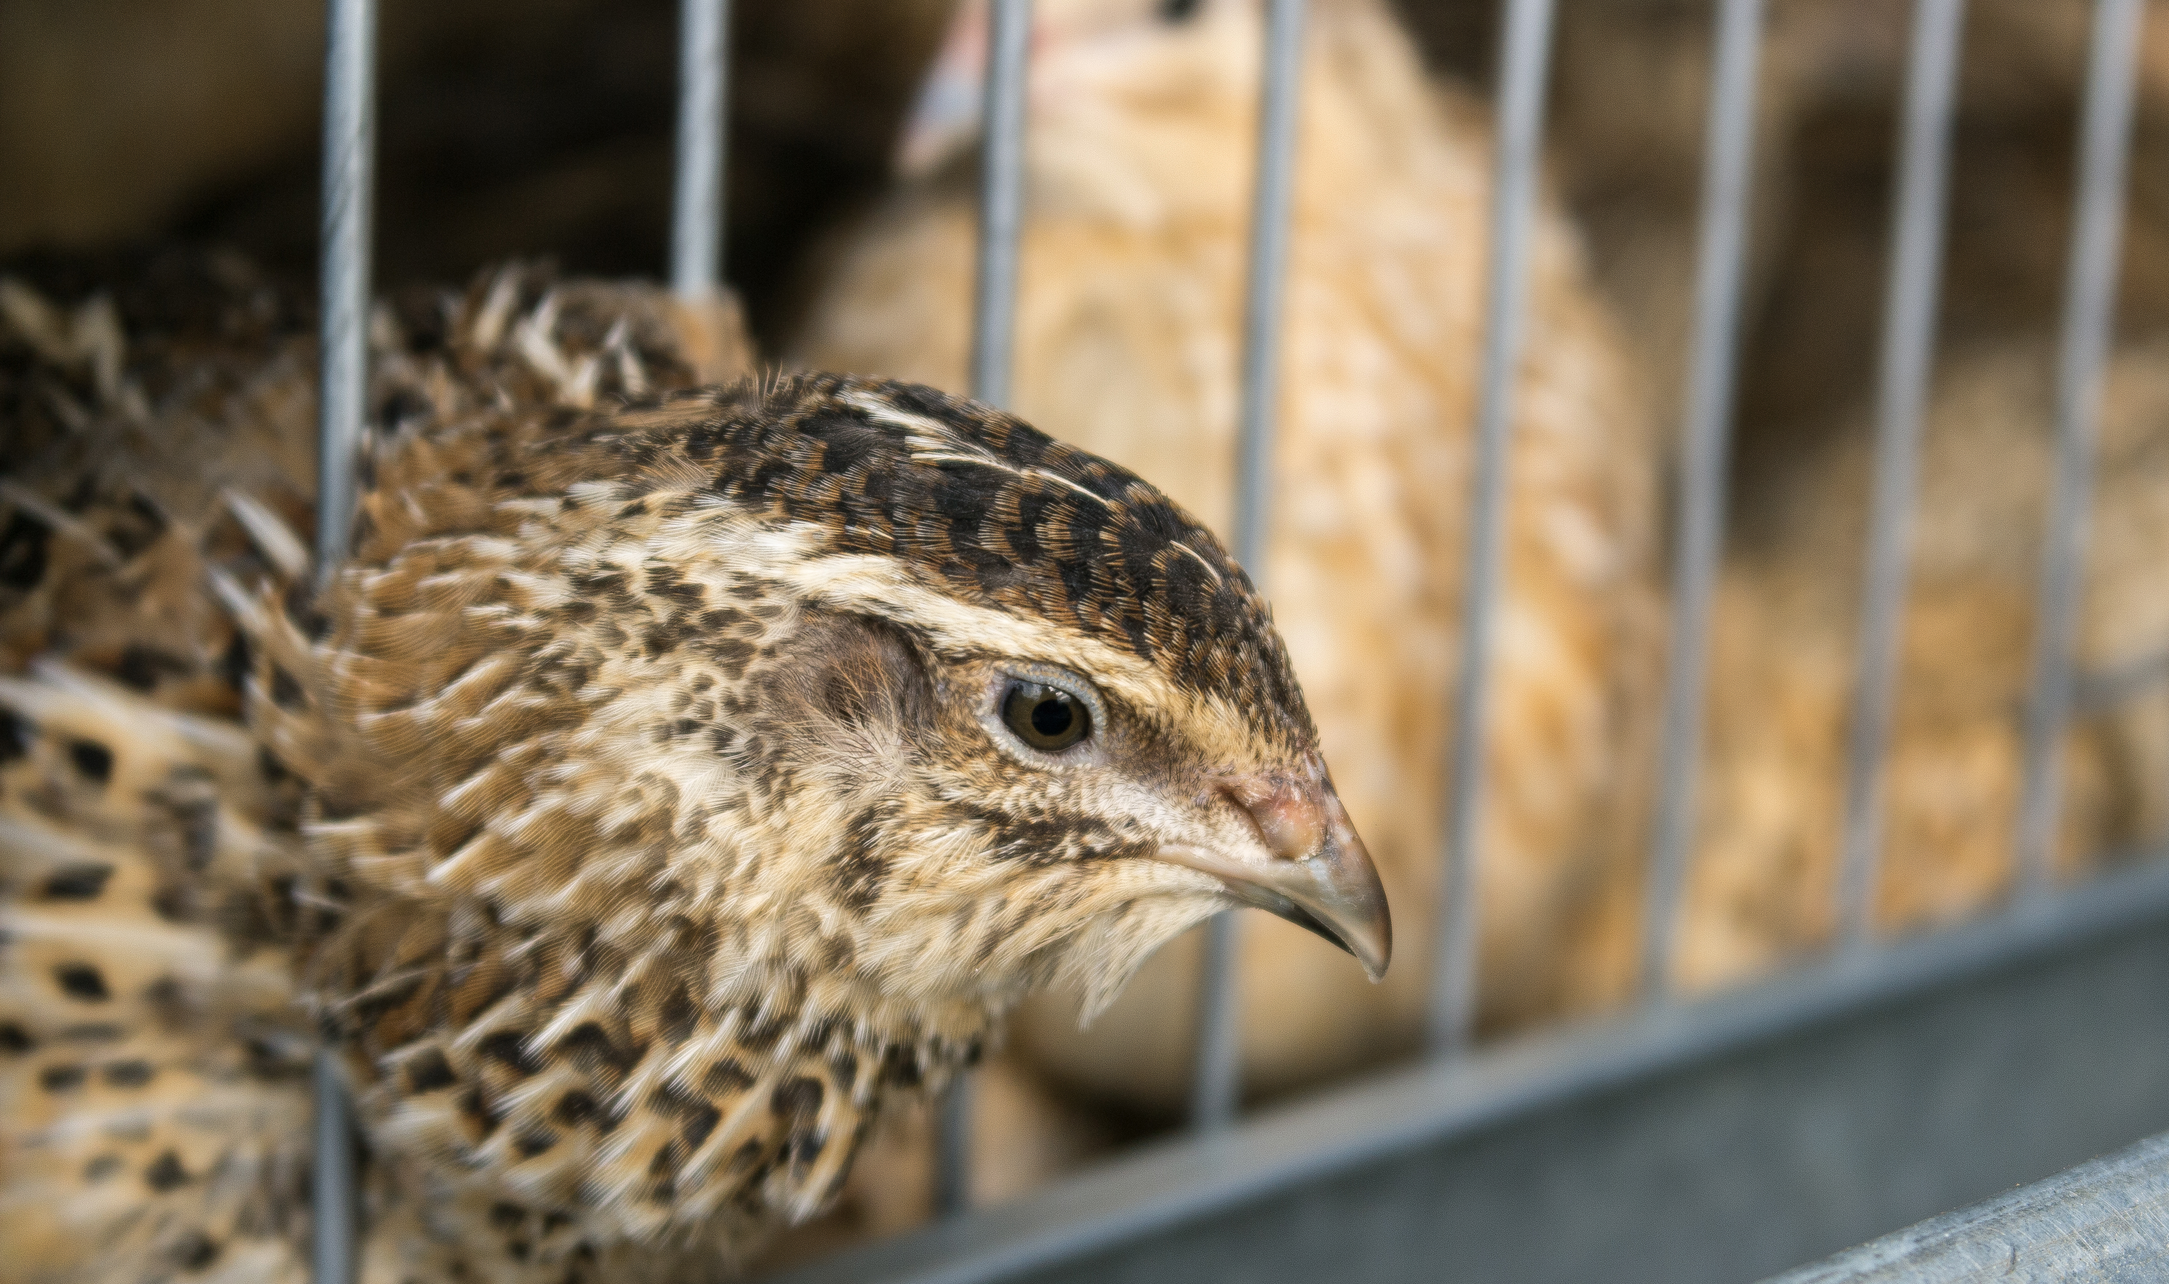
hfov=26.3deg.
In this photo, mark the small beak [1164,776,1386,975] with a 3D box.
[{"bbox_3d":[0.015,0.014,0.310,0.018,0.010,0.008,32,11,6],"label":"small beak"}]

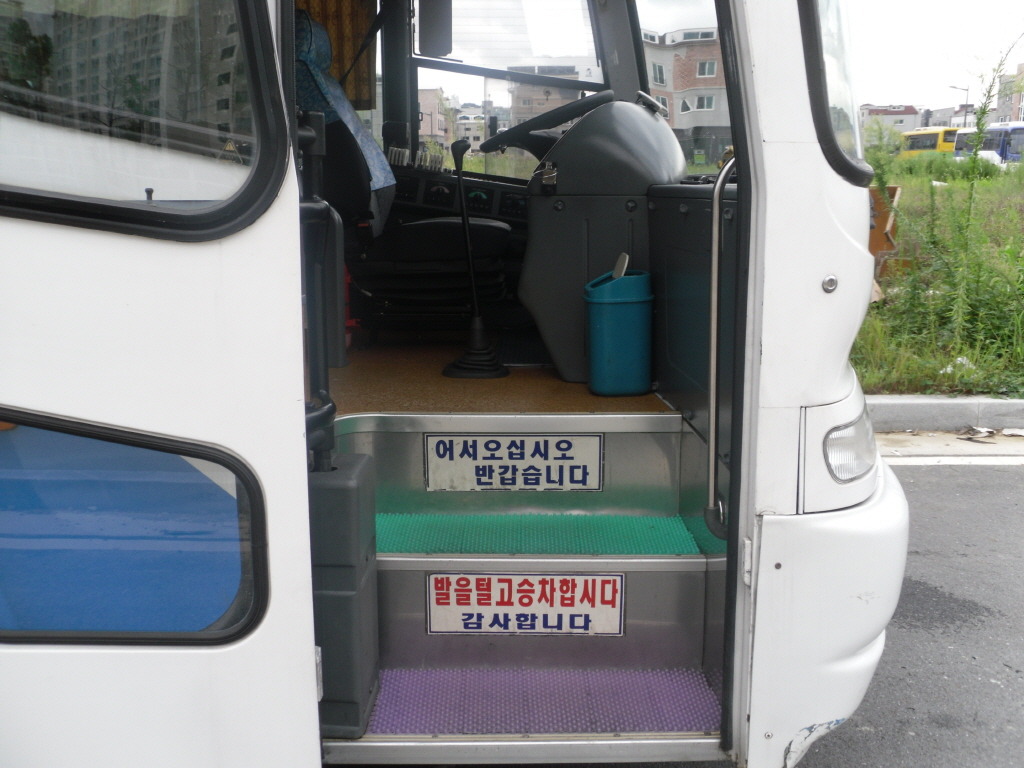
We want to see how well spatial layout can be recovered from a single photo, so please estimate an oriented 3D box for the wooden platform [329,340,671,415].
[{"bbox_3d":[-0.074,-0.007,3.508,0.869,0.040,1.099,0,10,-2],"label":"wooden platform"}]

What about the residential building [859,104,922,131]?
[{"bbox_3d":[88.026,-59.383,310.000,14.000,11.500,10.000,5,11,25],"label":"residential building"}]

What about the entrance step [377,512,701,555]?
[{"bbox_3d":[0.028,0.326,2.862,0.708,0.015,0.291,0,10,-2],"label":"entrance step"}]

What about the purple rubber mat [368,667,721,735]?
[{"bbox_3d":[0.061,0.617,2.593,0.673,0.015,0.311,0,10,-2],"label":"purple rubber mat"}]

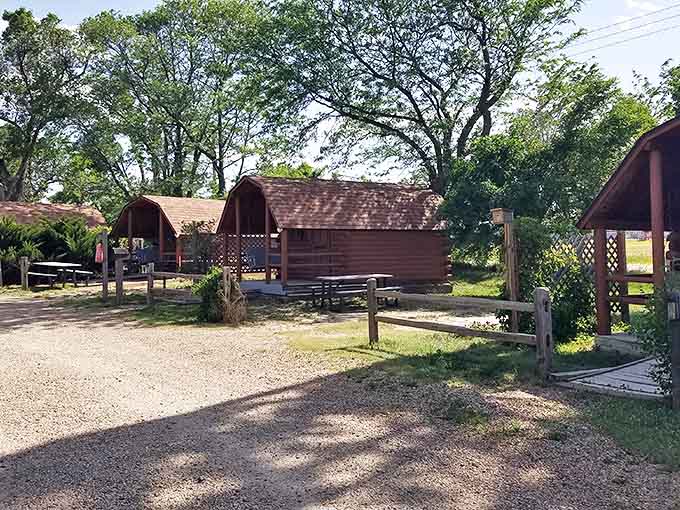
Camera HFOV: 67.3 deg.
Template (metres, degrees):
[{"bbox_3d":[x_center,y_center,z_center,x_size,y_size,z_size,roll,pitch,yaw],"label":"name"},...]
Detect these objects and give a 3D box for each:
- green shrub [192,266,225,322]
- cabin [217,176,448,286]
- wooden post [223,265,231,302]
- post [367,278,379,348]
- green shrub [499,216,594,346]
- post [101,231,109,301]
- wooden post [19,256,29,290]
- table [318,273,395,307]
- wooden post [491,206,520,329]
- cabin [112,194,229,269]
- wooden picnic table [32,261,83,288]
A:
[{"bbox_3d":[-2.863,0.788,11.117,0.640,1.140,0.650,-1,1,0],"label":"green shrub"},{"bbox_3d":[-0.191,-0.786,19.428,7.500,3.800,4.700,-2,1,-34],"label":"cabin"},{"bbox_3d":[-2.649,0.789,11.917,0.150,1.080,0.150,-1,1,0],"label":"wooden post"},{"bbox_3d":[0.508,0.871,7.869,0.140,1.070,0.140,-1,1,0],"label":"post"},{"bbox_3d":[3.582,0.343,8.860,1.500,2.020,1.300,-1,1,0],"label":"green shrub"},{"bbox_3d":[-6.644,0.300,14.407,0.170,1.950,0.170,-1,1,0],"label":"post"},{"bbox_3d":[-10.667,0.605,17.213,0.220,1.080,0.220,-1,1,0],"label":"wooden post"},{"bbox_3d":[0.430,0.908,13.321,1.900,0.760,1.500,-2,1,-35],"label":"table"},{"bbox_3d":[2.821,0.280,8.758,0.380,2.150,0.330,0,1,37],"label":"wooden post"},{"bbox_3d":[-7.315,-0.995,27.384,4.700,3.800,7.400,0,1,34],"label":"cabin"},{"bbox_3d":[-9.710,0.724,17.615,1.500,0.760,1.850,-2,1,-40],"label":"wooden picnic table"}]

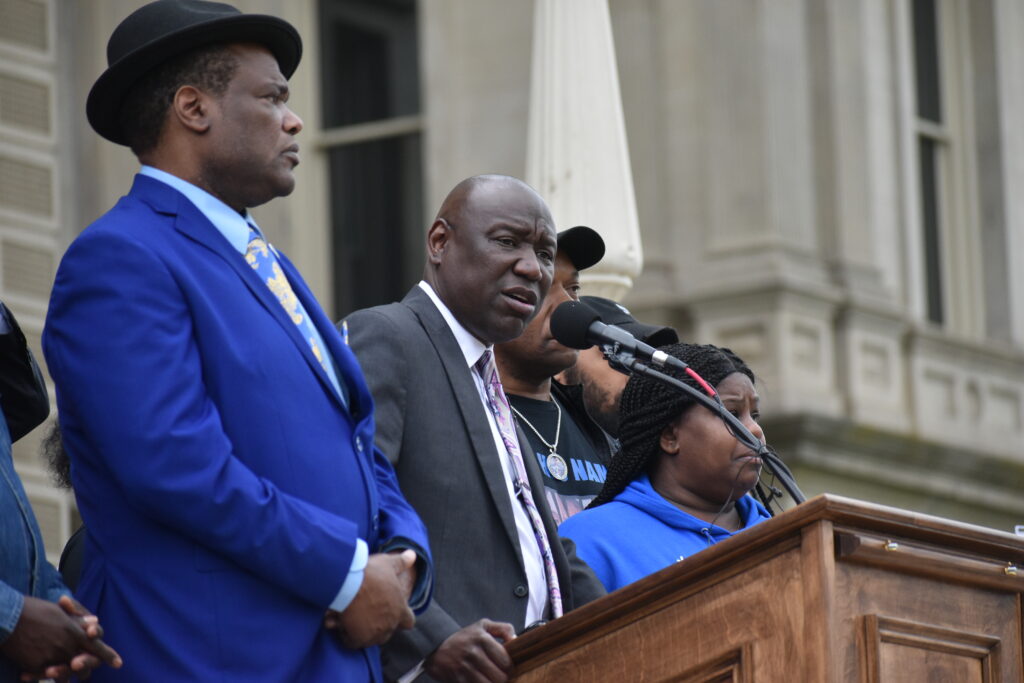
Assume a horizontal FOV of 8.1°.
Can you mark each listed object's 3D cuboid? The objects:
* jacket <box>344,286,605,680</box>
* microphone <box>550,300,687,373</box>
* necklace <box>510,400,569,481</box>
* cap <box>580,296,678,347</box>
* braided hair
[{"bbox_3d":[-0.051,0.277,10.350,0.400,0.760,0.560,-10,-14,34],"label":"jacket"},{"bbox_3d":[0.152,0.001,10.150,0.235,0.075,0.072,21,2,30],"label":"microphone"},{"bbox_3d":[0.019,0.127,11.100,0.150,0.190,0.160,-12,-15,41],"label":"necklace"},{"bbox_3d":[0.147,-0.016,11.500,0.270,0.140,0.175,-3,-10,28],"label":"cap"},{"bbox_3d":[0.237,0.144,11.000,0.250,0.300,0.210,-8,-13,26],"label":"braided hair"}]

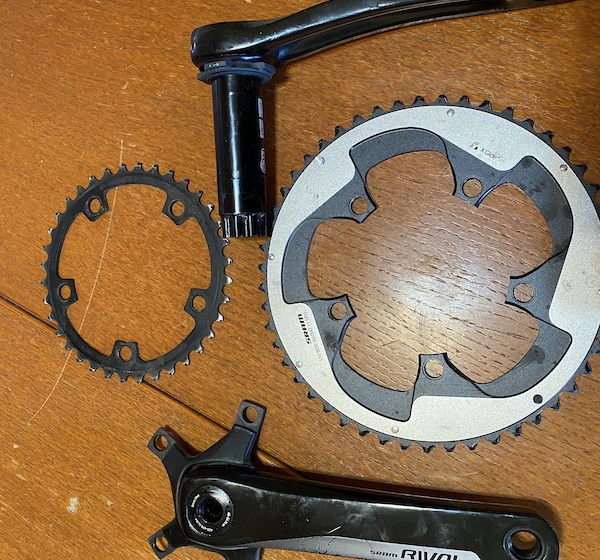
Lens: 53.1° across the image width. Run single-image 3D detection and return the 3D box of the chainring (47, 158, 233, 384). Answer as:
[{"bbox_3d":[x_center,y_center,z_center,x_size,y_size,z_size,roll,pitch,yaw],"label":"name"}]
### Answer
[{"bbox_3d":[-0.114,-0.005,0.411,0.149,0.005,0.149,0,89,17],"label":"chainring"}]

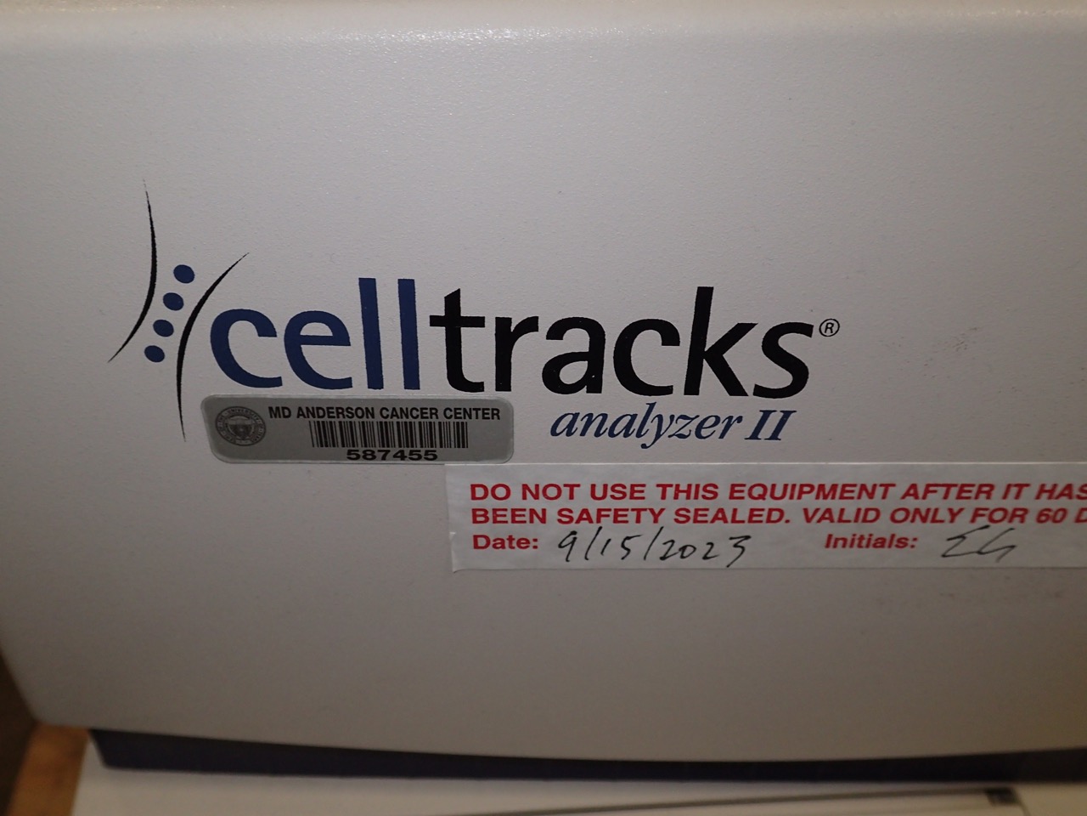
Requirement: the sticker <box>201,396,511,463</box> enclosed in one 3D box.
[{"bbox_3d":[-0.032,0.004,0.165,0.053,0.015,0.001,1,34,-1],"label":"sticker"}]

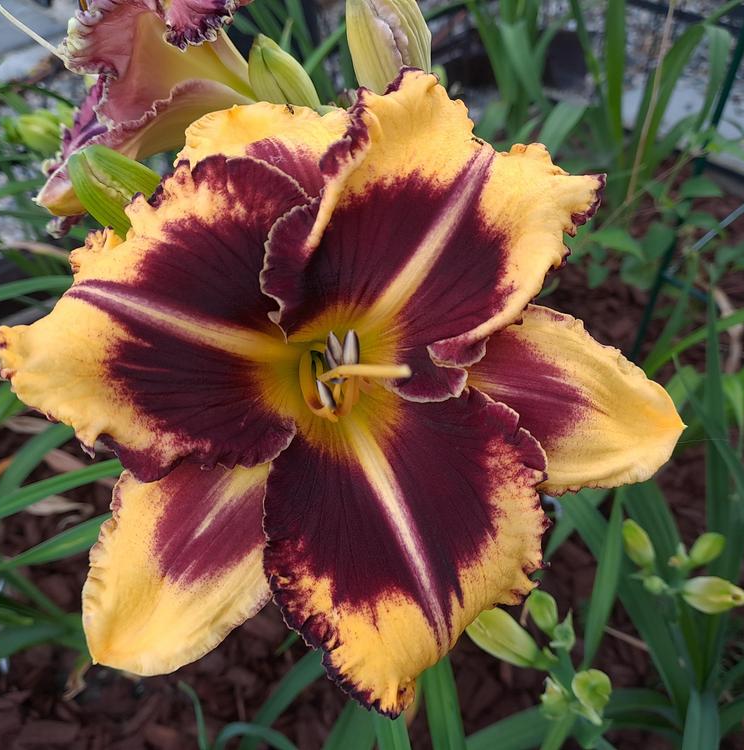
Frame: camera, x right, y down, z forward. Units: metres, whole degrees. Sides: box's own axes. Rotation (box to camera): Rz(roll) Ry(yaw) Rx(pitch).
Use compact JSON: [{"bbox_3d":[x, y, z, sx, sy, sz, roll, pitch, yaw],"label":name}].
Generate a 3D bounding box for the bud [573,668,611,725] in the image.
[{"bbox_3d":[0.112,0.165,0.370,0.020,0.025,0.018,0,30,0],"label":"bud"}]

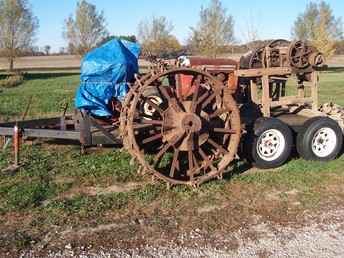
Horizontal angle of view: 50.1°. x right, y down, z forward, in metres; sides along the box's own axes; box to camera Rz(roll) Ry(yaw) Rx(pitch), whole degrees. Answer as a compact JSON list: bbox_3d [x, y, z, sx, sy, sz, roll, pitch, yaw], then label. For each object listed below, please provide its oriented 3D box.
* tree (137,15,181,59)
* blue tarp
[{"bbox_3d":[-1.139,-7.881,33.500,4.100,4.600,4.000,0,12,0],"label":"tree"},{"bbox_3d":[-0.915,-0.735,5.300,0.840,1.070,0.800,0,12,0],"label":"blue tarp"}]

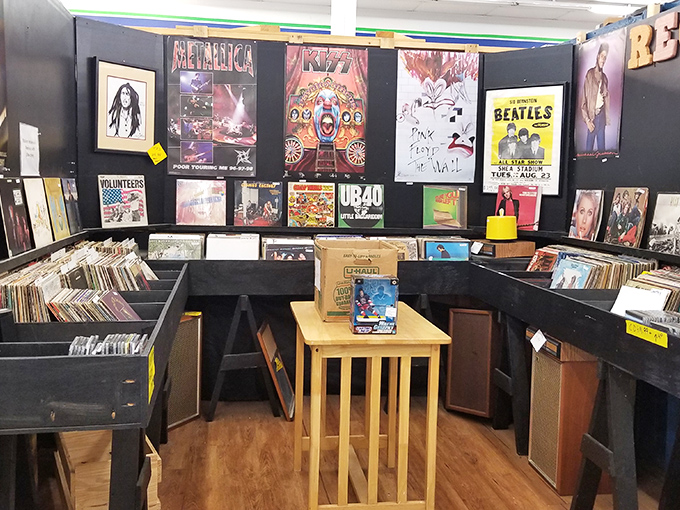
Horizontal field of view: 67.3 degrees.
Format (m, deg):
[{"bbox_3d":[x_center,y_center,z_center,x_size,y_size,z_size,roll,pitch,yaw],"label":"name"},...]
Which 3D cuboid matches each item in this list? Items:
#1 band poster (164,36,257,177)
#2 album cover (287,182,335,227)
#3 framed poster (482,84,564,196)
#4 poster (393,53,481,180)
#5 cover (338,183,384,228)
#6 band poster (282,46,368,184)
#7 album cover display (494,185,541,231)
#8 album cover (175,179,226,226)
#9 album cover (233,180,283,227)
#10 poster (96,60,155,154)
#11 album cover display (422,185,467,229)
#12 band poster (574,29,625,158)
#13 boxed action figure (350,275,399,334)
[{"bbox_3d":[-0.830,-0.954,3.335,0.570,0.873,0.010,0,6,-7],"label":"band poster"},{"bbox_3d":[-0.188,-0.335,3.447,0.315,0.313,0.010,0,-3,-7],"label":"album cover"},{"bbox_3d":[1.214,-0.751,3.404,0.500,0.710,0.025,5,7,32],"label":"framed poster"},{"bbox_3d":[0.678,-0.965,3.570,0.580,0.900,0.010,1,4,-7],"label":"poster"},{"bbox_3d":[0.148,-0.329,3.505,0.315,0.315,0.012,1,-4,-7],"label":"cover"},{"bbox_3d":[-0.092,-0.943,3.424,0.550,0.870,0.010,0,6,-7],"label":"band poster"},{"bbox_3d":[1.234,-0.318,3.530,0.315,0.315,0.012,6,-1,40],"label":"album cover display"},{"bbox_3d":[-0.914,-0.340,3.370,0.315,0.315,0.012,1,-4,-7],"label":"album cover"},{"bbox_3d":[-0.546,-0.338,3.420,0.315,0.315,0.012,1,-4,-7],"label":"album cover"},{"bbox_3d":[-1.300,-0.877,3.106,0.025,0.528,0.365,7,8,44],"label":"poster"},{"bbox_3d":[0.740,-0.330,3.580,0.315,0.315,0.012,1,-4,-7],"label":"album cover display"},{"bbox_3d":[1.563,-0.944,3.070,0.010,0.690,0.390,-1,6,-12],"label":"band poster"},{"bbox_3d":[0.145,0.210,2.145,0.181,0.230,0.072,0,6,-6],"label":"boxed action figure"}]

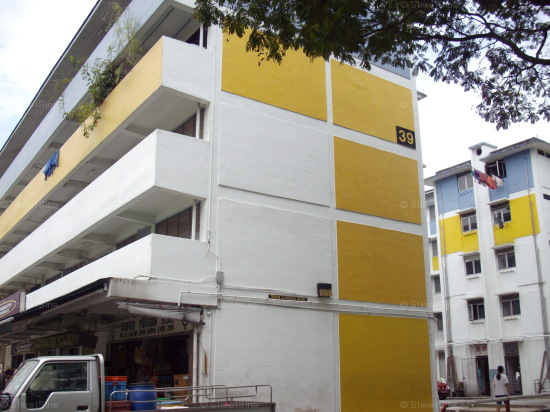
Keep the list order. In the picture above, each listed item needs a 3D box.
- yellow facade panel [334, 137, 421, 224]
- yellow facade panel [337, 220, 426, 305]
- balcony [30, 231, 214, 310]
[{"bbox_3d":[3.347,-0.753,18.836,3.691,2.323,0.080,11,-20,-33],"label":"yellow facade panel"},{"bbox_3d":[3.353,1.829,18.080,3.691,2.307,0.080,11,-20,-33],"label":"yellow facade panel"},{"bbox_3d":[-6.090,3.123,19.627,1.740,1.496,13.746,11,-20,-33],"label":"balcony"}]

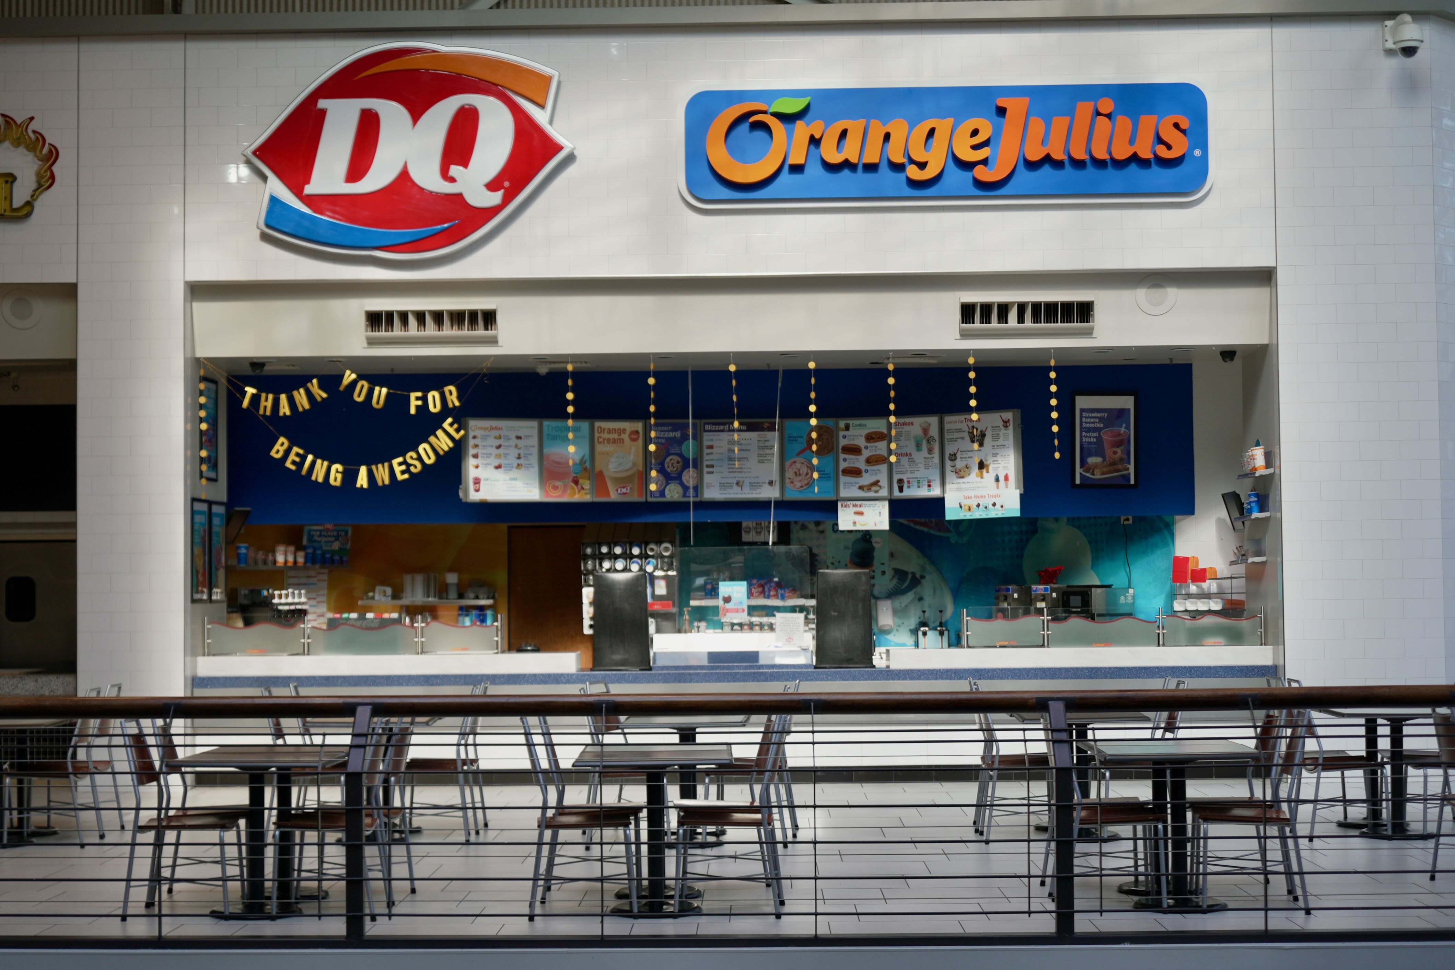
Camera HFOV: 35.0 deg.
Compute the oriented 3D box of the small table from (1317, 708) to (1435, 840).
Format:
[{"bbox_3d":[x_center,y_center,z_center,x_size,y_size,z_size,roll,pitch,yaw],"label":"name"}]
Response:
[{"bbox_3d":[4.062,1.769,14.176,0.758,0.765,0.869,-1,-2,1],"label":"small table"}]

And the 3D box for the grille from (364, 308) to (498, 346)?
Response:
[{"bbox_3d":[-2.353,-1.250,18.280,1.055,0.287,0.081,-1,11,1],"label":"grille"}]

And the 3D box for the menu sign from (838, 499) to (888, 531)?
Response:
[{"bbox_3d":[1.126,0.254,19.107,0.431,0.264,0.020,-1,-3,12],"label":"menu sign"}]

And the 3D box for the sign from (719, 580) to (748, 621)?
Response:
[{"bbox_3d":[0.050,0.927,18.512,0.232,0.308,0.020,-1,-2,1],"label":"sign"}]

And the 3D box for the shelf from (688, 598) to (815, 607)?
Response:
[{"bbox_3d":[0.211,0.978,19.256,1.088,0.070,0.280,-1,-3,1],"label":"shelf"}]

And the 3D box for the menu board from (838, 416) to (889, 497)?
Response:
[{"bbox_3d":[1.159,-0.220,19.355,0.460,0.686,0.100,-1,-2,15],"label":"menu board"}]

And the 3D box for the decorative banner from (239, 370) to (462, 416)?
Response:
[{"bbox_3d":[-3.059,-0.743,18.713,1.798,0.370,0.050,-1,-3,1],"label":"decorative banner"}]

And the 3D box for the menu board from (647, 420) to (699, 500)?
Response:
[{"bbox_3d":[-0.449,-0.206,19.166,0.438,0.667,0.050,0,-3,-6],"label":"menu board"}]

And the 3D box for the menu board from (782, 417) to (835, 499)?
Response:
[{"bbox_3d":[0.702,-0.211,19.439,0.460,0.686,0.100,-1,-2,7],"label":"menu board"}]

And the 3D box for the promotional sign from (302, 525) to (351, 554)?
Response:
[{"bbox_3d":[-3.373,0.489,19.445,0.429,0.307,0.030,-1,-3,1],"label":"promotional sign"}]

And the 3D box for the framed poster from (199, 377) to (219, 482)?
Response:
[{"bbox_3d":[-4.251,-0.453,18.919,0.035,0.835,0.570,-1,-3,1],"label":"framed poster"}]

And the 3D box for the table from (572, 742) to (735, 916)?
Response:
[{"bbox_3d":[-0.349,1.694,11.376,0.760,0.750,1.200,-1,-2,1],"label":"table"}]

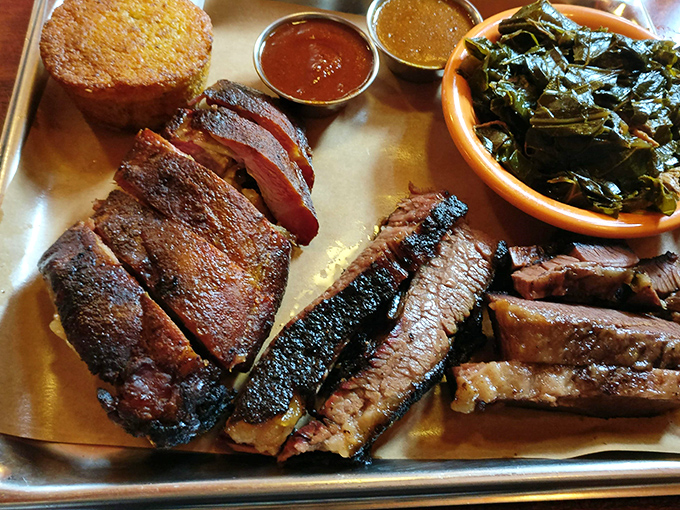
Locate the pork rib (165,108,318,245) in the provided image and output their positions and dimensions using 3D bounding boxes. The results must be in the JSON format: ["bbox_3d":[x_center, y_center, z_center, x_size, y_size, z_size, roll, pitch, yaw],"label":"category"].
[{"bbox_3d":[-0.045,-0.038,0.262,0.085,0.035,0.026,37,68,13],"label":"pork rib"}]

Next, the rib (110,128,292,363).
[{"bbox_3d":[-0.062,-0.003,0.245,0.095,0.035,0.053,41,69,15],"label":"rib"}]

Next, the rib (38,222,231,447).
[{"bbox_3d":[-0.086,0.034,0.227,0.037,0.033,0.093,-38,72,-19],"label":"rib"}]

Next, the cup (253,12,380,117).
[{"bbox_3d":[-0.013,-0.098,0.298,0.065,0.025,0.065,1,64,-3],"label":"cup"}]

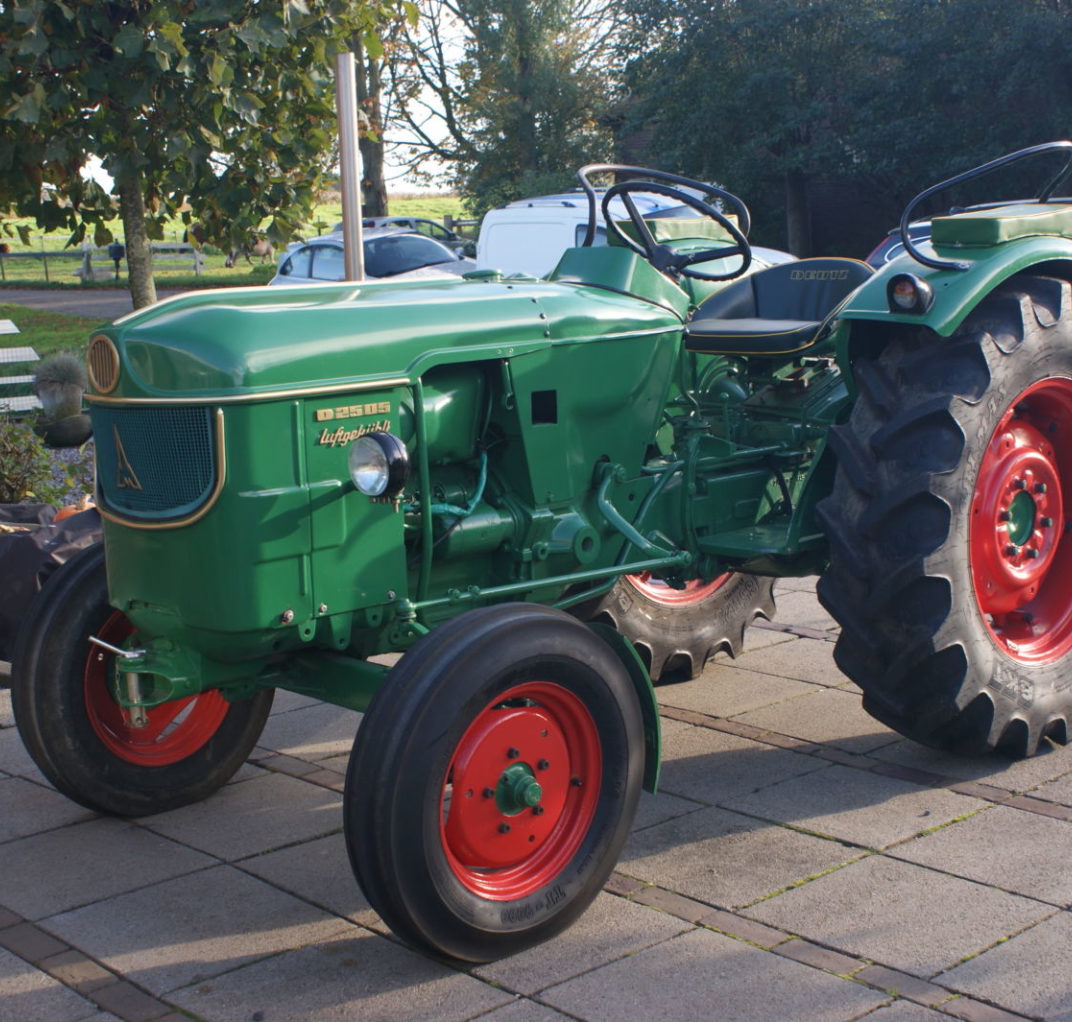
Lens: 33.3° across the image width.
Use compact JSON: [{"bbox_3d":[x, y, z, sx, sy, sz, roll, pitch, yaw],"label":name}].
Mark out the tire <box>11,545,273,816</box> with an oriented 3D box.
[{"bbox_3d":[-0.960,0.410,4.474,0.710,0.710,0.175,-10,12,-42],"label":"tire"}]

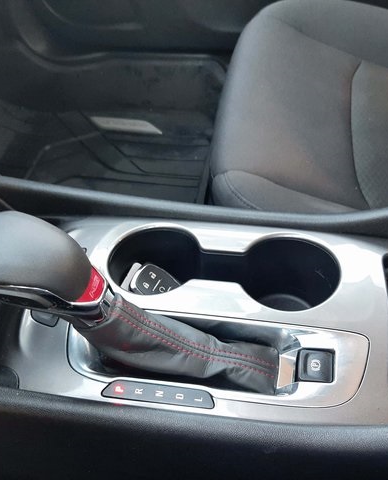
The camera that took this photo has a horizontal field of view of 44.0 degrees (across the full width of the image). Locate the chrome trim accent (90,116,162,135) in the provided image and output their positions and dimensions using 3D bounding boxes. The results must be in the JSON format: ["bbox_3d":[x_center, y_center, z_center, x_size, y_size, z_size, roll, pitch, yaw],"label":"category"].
[{"bbox_3d":[-0.146,-0.243,1.021,0.163,0.010,0.036,7,57,12],"label":"chrome trim accent"}]

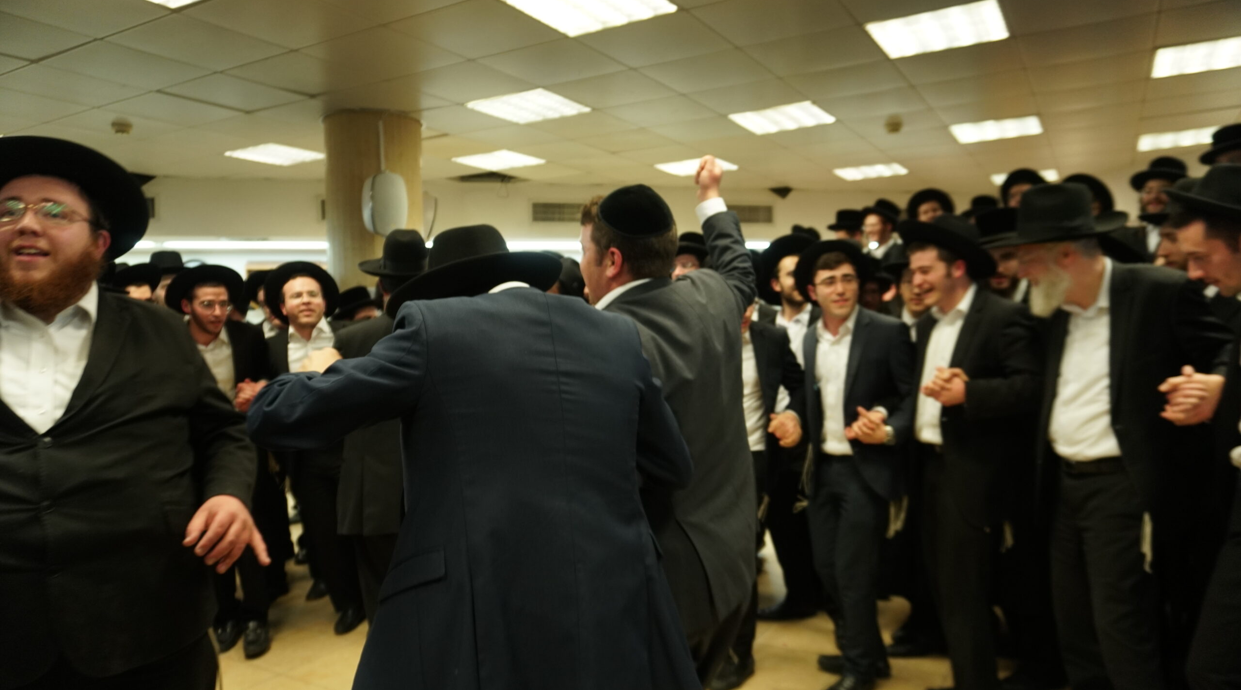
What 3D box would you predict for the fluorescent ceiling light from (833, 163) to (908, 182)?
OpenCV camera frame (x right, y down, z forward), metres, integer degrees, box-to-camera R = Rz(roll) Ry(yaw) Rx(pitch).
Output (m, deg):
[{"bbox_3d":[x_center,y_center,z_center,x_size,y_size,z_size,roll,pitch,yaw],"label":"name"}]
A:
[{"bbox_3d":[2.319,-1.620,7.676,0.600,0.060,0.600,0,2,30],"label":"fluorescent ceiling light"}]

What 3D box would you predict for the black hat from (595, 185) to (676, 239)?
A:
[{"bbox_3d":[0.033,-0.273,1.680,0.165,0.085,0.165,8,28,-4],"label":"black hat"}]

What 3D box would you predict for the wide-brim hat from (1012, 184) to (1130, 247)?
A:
[{"bbox_3d":[1.320,-0.394,2.500,0.380,0.150,0.340,-12,7,-29],"label":"wide-brim hat"}]

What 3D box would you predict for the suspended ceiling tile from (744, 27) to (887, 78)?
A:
[{"bbox_3d":[0.996,-1.492,4.231,0.600,0.020,0.600,0,2,31],"label":"suspended ceiling tile"}]

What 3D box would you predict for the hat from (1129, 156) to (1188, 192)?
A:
[{"bbox_3d":[2.829,-0.906,4.300,0.310,0.130,0.350,6,-1,35],"label":"hat"}]

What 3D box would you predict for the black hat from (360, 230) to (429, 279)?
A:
[{"bbox_3d":[-0.775,-0.336,3.000,0.340,0.150,0.370,-2,2,-15],"label":"black hat"}]

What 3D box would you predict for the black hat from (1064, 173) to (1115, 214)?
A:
[{"bbox_3d":[3.022,-0.952,5.400,0.340,0.150,0.370,0,-18,37],"label":"black hat"}]

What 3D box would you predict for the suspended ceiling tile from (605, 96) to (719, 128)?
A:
[{"bbox_3d":[0.268,-1.511,5.363,0.600,0.020,0.600,0,2,31],"label":"suspended ceiling tile"}]

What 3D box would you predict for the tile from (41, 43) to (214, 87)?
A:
[{"bbox_3d":[-2.501,-1.425,4.211,0.600,0.020,0.600,0,2,31],"label":"tile"}]

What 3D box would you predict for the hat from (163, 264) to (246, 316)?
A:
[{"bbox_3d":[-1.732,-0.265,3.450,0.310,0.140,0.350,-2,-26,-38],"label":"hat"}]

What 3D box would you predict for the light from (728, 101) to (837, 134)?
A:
[{"bbox_3d":[1.088,-1.539,5.569,0.600,0.060,0.600,0,2,31],"label":"light"}]

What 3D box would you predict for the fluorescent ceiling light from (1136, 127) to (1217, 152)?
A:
[{"bbox_3d":[4.390,-1.629,6.440,0.600,0.060,0.600,0,2,31],"label":"fluorescent ceiling light"}]

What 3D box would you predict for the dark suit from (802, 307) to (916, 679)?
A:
[{"bbox_3d":[0.946,0.570,3.280,0.350,1.420,0.480,-2,2,-40],"label":"dark suit"}]

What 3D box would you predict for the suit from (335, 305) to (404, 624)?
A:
[{"bbox_3d":[-0.859,0.630,3.167,0.540,1.500,0.340,-1,1,-5],"label":"suit"}]

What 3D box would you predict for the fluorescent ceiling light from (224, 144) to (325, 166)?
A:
[{"bbox_3d":[-2.661,-1.491,6.375,0.600,0.060,0.600,0,2,31],"label":"fluorescent ceiling light"}]

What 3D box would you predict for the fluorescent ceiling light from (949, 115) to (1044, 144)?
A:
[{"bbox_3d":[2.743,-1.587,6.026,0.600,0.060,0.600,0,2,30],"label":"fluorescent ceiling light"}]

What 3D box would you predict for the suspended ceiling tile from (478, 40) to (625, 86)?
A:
[{"bbox_3d":[-0.338,-1.468,4.332,0.600,0.020,0.600,0,2,30],"label":"suspended ceiling tile"}]

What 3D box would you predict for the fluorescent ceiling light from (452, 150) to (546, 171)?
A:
[{"bbox_3d":[-0.995,-1.530,6.820,0.600,0.060,0.600,0,2,31],"label":"fluorescent ceiling light"}]

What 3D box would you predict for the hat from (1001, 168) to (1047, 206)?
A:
[{"bbox_3d":[2.985,-1.147,6.100,0.340,0.150,0.370,0,-18,41],"label":"hat"}]

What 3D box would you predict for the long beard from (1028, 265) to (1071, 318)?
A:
[{"bbox_3d":[1.234,-0.155,2.380,0.110,0.150,0.125,-11,0,6],"label":"long beard"}]

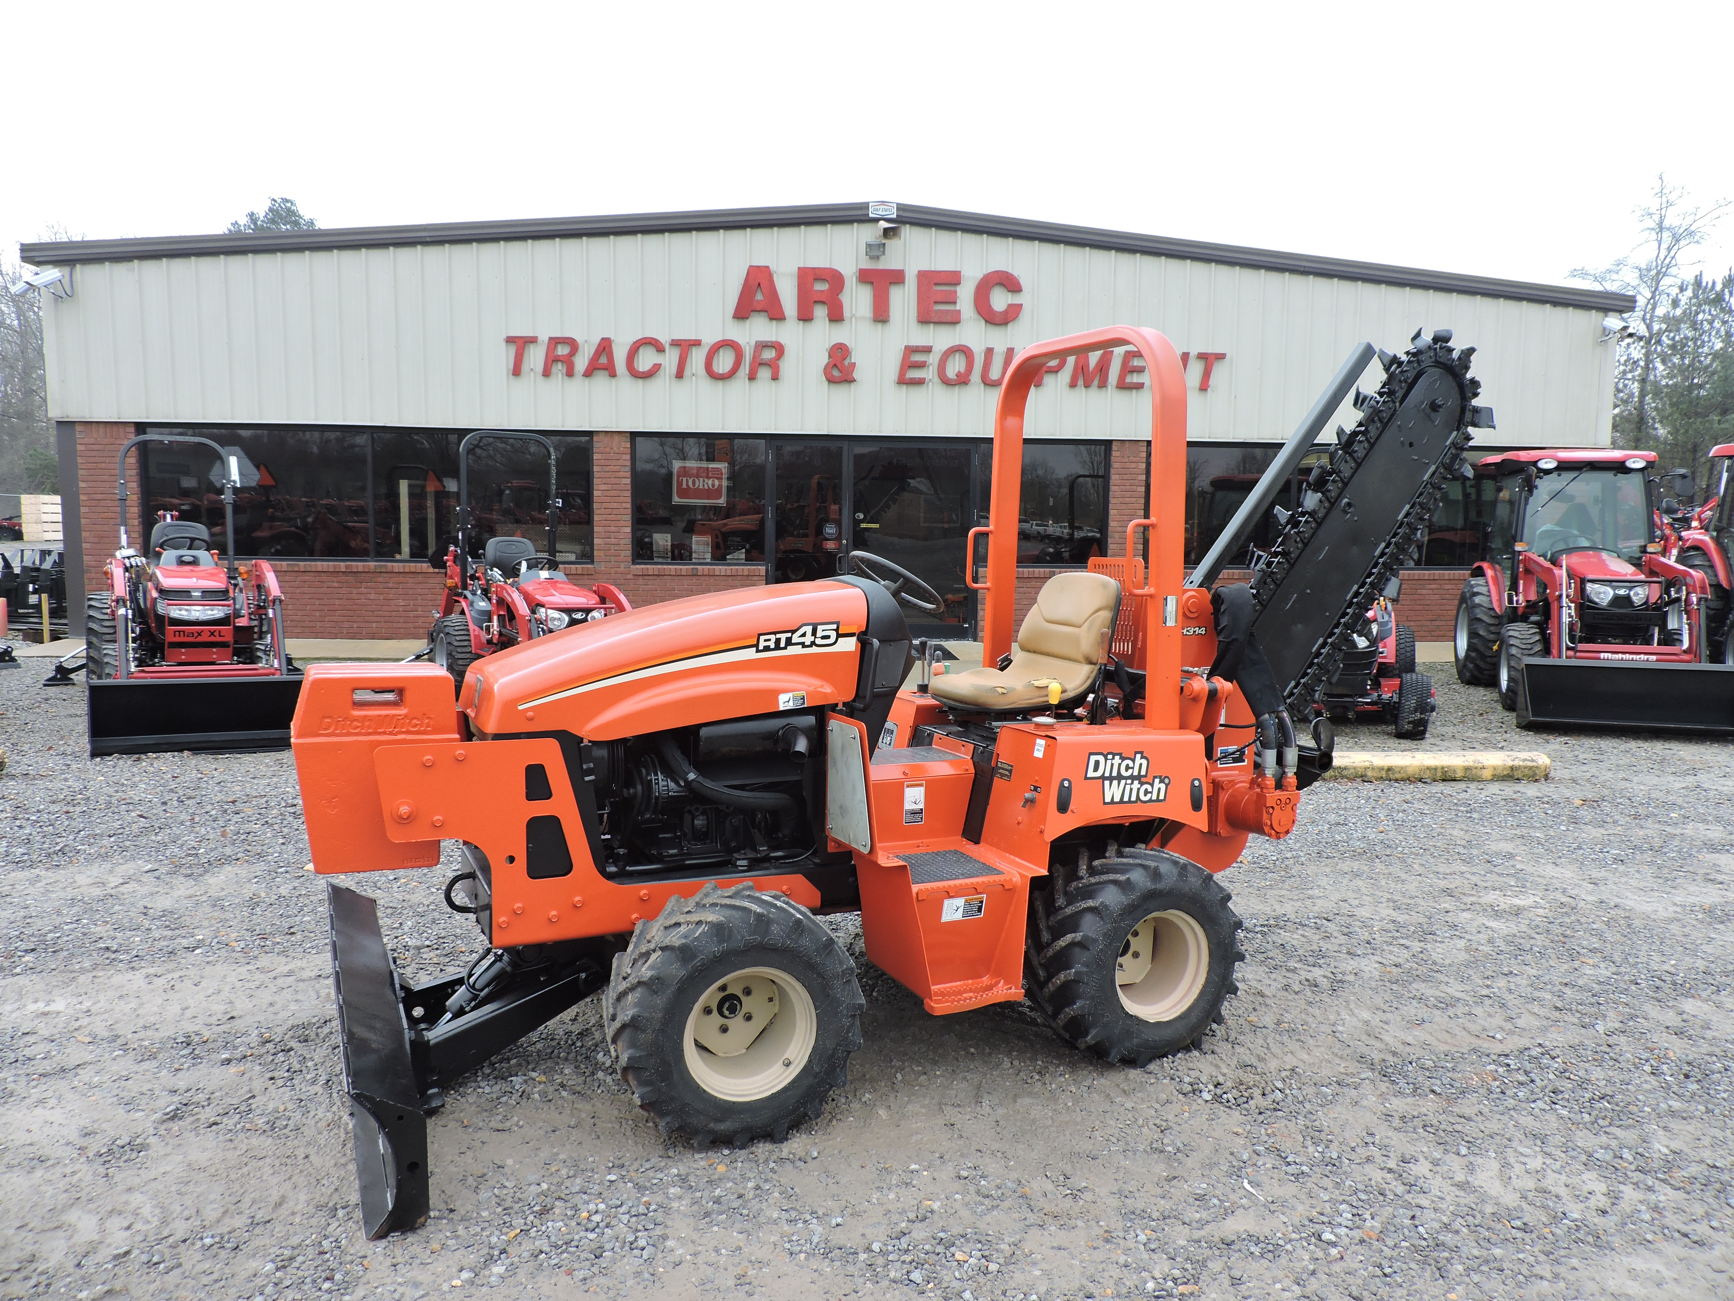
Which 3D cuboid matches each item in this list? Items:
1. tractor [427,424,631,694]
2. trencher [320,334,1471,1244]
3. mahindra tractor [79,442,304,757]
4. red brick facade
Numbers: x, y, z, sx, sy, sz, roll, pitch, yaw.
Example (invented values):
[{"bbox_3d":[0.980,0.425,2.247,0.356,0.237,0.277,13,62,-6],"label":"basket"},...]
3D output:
[{"bbox_3d":[-2.836,-0.740,10.159,1.350,2.240,4.300,-4,7,-35],"label":"tractor"},{"bbox_3d":[0.420,-0.005,3.971,4.200,2.280,1.560,-2,7,-25],"label":"trencher"},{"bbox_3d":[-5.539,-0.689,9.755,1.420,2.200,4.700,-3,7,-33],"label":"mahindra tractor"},{"bbox_3d":[-0.103,-1.338,14.466,17.826,2.440,0.450,0,6,-5],"label":"red brick facade"}]

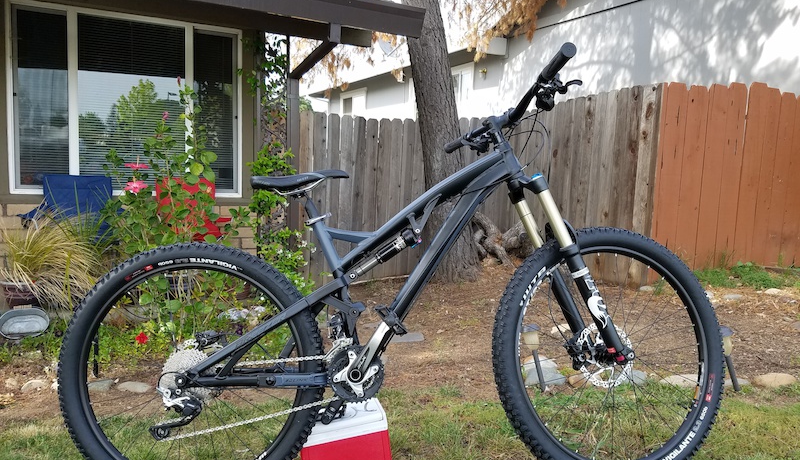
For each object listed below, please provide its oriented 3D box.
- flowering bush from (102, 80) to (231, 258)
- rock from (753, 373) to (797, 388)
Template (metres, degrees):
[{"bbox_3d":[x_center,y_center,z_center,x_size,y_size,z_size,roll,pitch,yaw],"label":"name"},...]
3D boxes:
[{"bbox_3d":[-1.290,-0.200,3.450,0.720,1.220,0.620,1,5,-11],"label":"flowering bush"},{"bbox_3d":[1.530,0.615,2.550,0.170,0.060,0.130,3,5,11],"label":"rock"}]

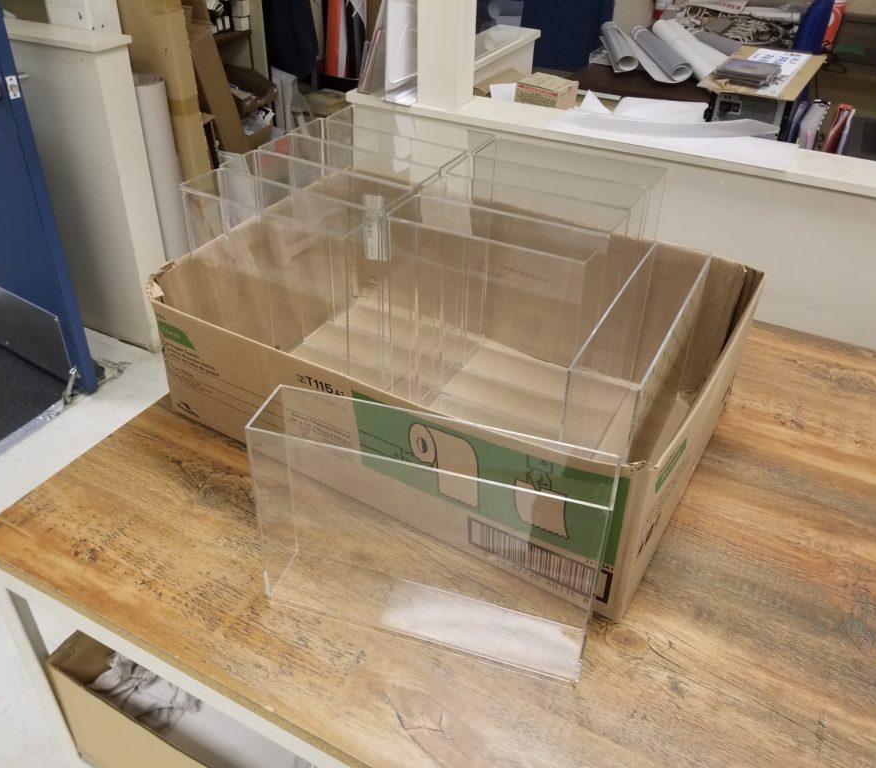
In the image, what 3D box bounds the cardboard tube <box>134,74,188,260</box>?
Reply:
[{"bbox_3d":[-0.971,-0.625,2.782,0.140,0.905,0.140,18,38,22],"label":"cardboard tube"}]

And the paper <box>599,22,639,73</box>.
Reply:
[{"bbox_3d":[0.885,-1.664,3.769,0.100,0.100,0.833,4,35,3],"label":"paper"}]

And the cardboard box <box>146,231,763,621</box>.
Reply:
[{"bbox_3d":[0.032,-0.054,0.990,0.614,0.190,0.439,20,38,23],"label":"cardboard box"}]

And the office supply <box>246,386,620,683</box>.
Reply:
[{"bbox_3d":[-0.008,0.134,0.675,0.295,0.214,0.061,11,37,13],"label":"office supply"}]

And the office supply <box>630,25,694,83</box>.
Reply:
[{"bbox_3d":[1.057,-1.590,3.672,0.120,0.100,0.903,2,35,-1],"label":"office supply"}]

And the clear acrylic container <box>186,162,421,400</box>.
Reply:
[{"bbox_3d":[-0.177,-0.081,0.914,0.230,0.287,0.072,20,38,25],"label":"clear acrylic container"}]

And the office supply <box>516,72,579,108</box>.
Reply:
[{"bbox_3d":[0.331,-0.858,2.368,0.160,0.130,0.160,25,41,29],"label":"office supply"}]

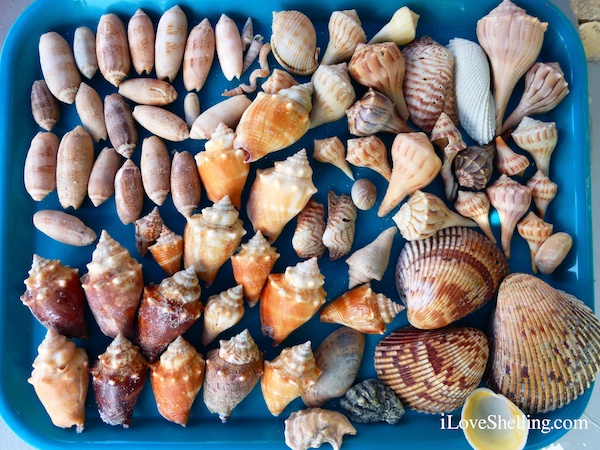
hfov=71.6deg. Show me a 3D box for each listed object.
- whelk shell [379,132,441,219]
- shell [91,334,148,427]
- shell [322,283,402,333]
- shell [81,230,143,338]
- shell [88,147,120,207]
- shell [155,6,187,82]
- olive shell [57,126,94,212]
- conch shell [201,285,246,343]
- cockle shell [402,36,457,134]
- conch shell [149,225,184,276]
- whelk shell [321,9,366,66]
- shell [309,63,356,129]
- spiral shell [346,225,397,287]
[{"bbox_3d":[0.080,-0.036,0.314,0.038,0.032,0.070,30,88,1],"label":"whelk shell"},{"bbox_3d":[-0.134,0.116,0.310,0.042,0.033,0.069,-3,88,-1],"label":"shell"},{"bbox_3d":[0.047,0.063,0.308,0.063,0.029,0.037,-3,87,0],"label":"shell"},{"bbox_3d":[-0.137,0.043,0.306,0.043,0.034,0.079,-7,88,0],"label":"shell"},{"bbox_3d":[-0.151,-0.037,0.320,0.020,0.019,0.046,12,88,0],"label":"shell"},{"bbox_3d":[-0.100,-0.140,0.320,0.023,0.021,0.060,9,88,0],"label":"shell"},{"bbox_3d":[-0.171,-0.044,0.318,0.027,0.025,0.063,3,88,0],"label":"olive shell"},{"bbox_3d":[-0.060,0.068,0.319,0.029,0.022,0.054,29,88,0],"label":"conch shell"},{"bbox_3d":[0.100,-0.107,0.319,0.037,0.028,0.076,-4,88,0],"label":"cockle shell"},{"bbox_3d":[-0.100,0.020,0.314,0.026,0.021,0.038,-12,88,0],"label":"conch shell"},{"bbox_3d":[0.031,-0.142,0.318,0.033,0.028,0.051,34,88,2],"label":"whelk shell"},{"bbox_3d":[0.021,-0.096,0.313,0.035,0.031,0.060,28,87,1],"label":"shell"},{"bbox_3d":[0.055,0.024,0.313,0.030,0.022,0.057,33,88,1],"label":"spiral shell"}]

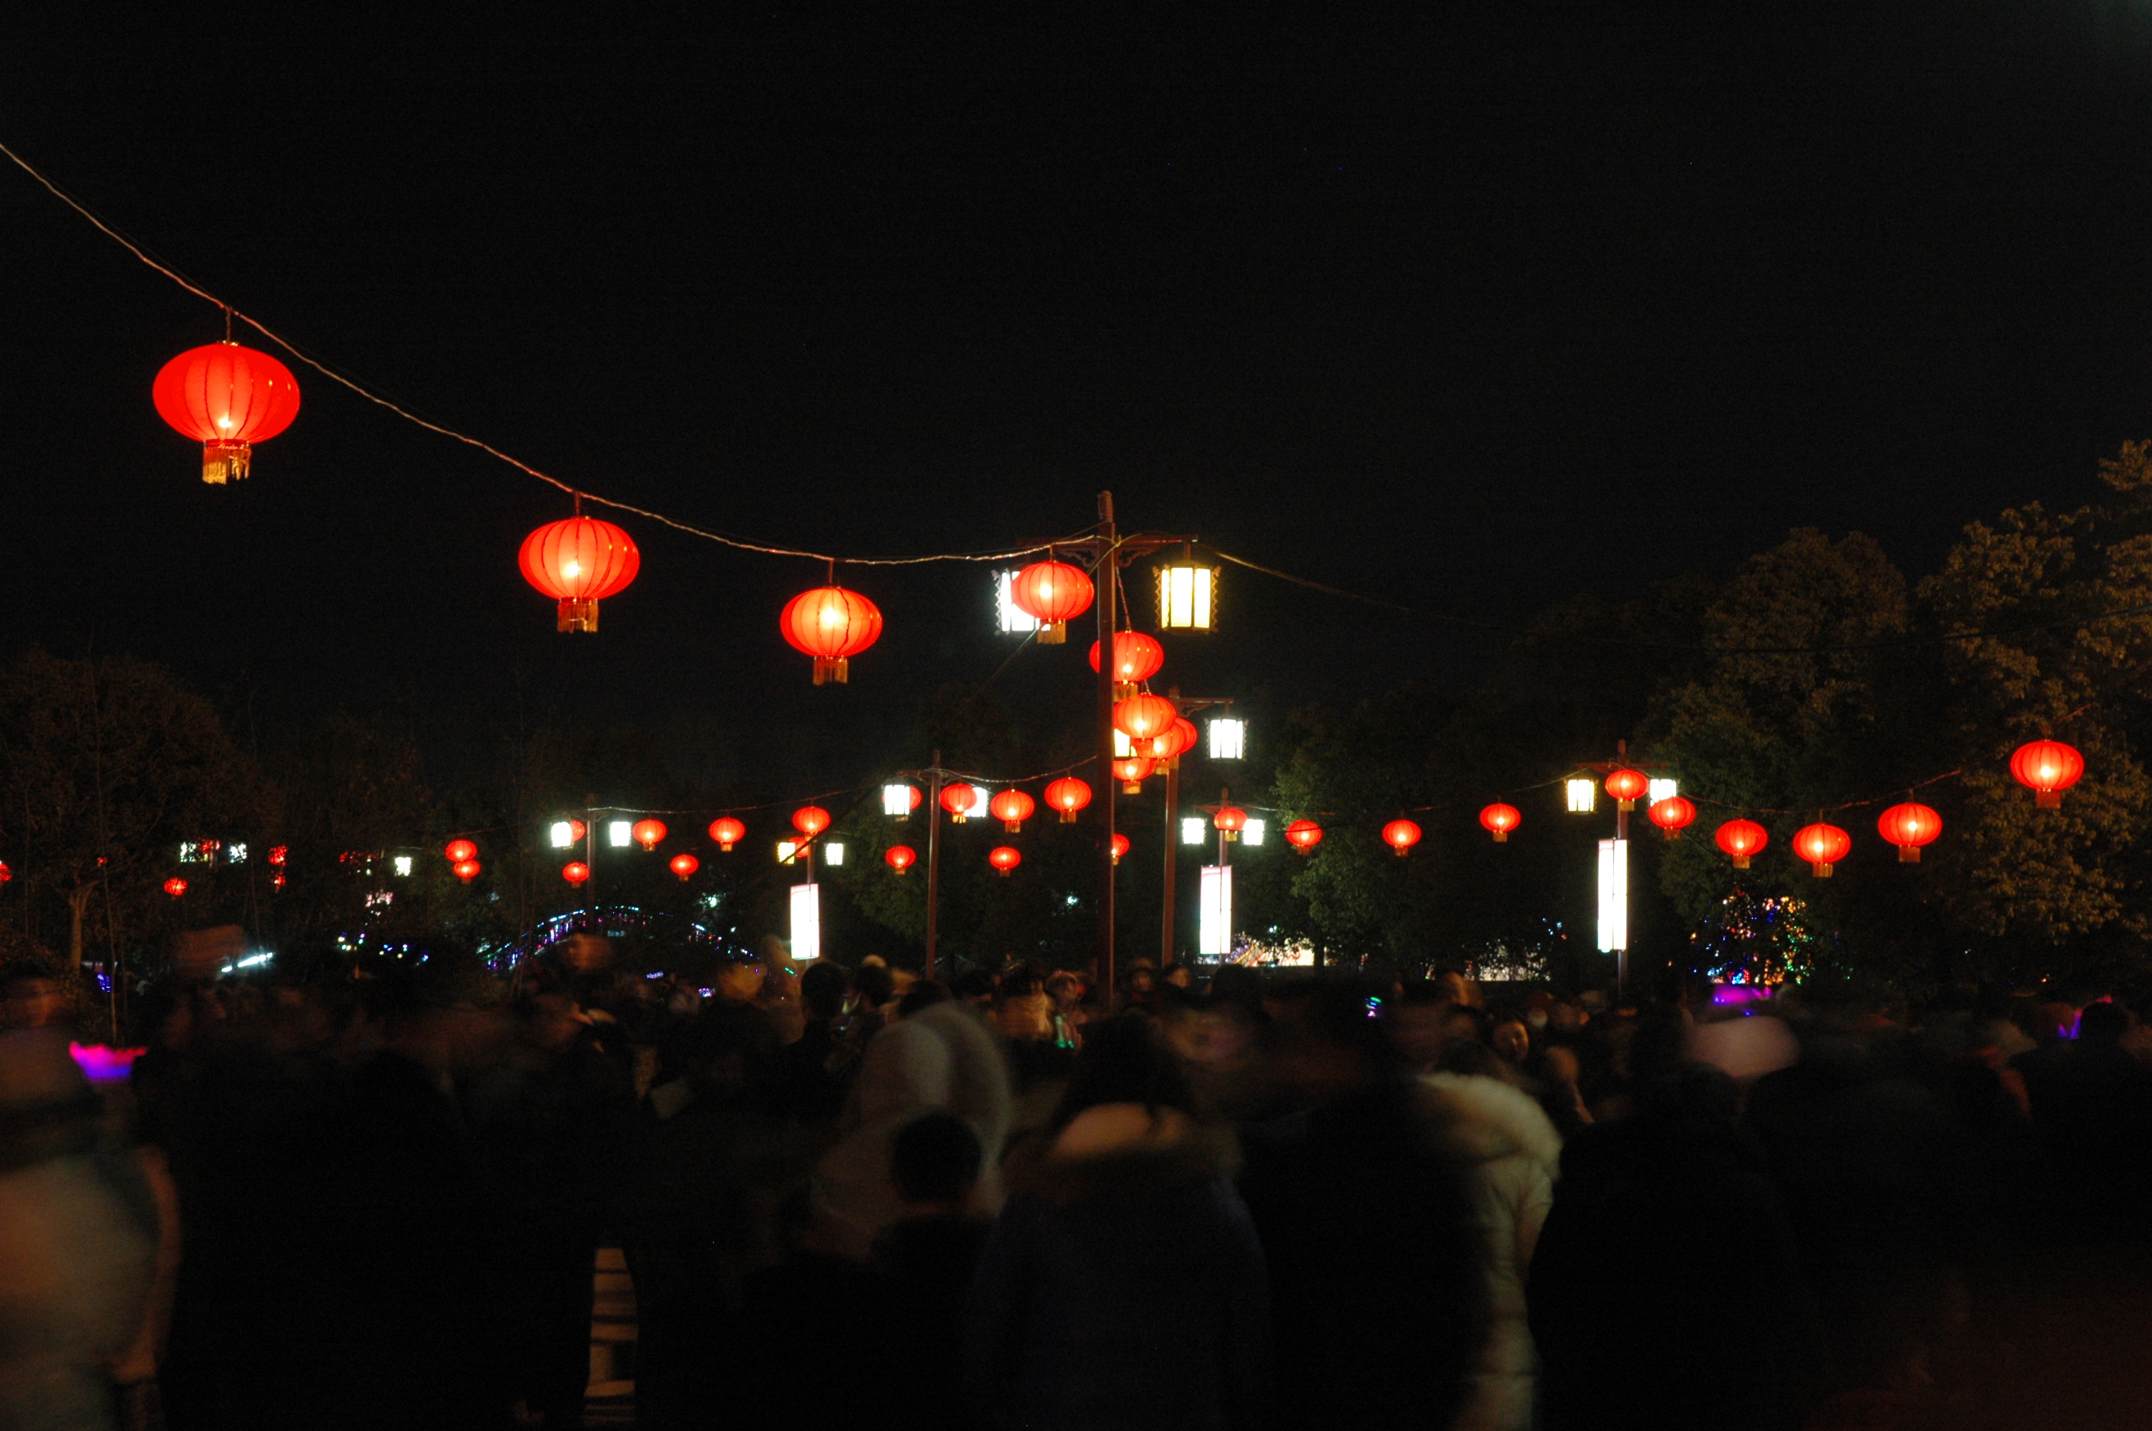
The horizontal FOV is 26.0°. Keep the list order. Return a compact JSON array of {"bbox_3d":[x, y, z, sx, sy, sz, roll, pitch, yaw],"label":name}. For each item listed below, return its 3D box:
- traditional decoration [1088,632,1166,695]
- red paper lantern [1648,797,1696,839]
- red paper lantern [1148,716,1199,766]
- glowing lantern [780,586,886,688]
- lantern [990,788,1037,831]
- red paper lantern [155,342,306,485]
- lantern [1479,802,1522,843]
[{"bbox_3d":[0.386,-0.368,34.870,0.560,0.526,0.560,0,-4,0],"label":"traditional decoration"},{"bbox_3d":[7.251,1.252,56.630,0.560,0.526,0.560,0,-4,0],"label":"red paper lantern"},{"bbox_3d":[1.168,0.315,56.292,0.640,0.614,0.640,0,-3,0],"label":"red paper lantern"},{"bbox_3d":[-1.340,-0.446,25.600,0.560,0.526,0.560,0,-4,0],"label":"glowing lantern"},{"bbox_3d":[-0.916,1.382,67.166,0.640,0.614,0.640,0,-3,0],"label":"lantern"},{"bbox_3d":[-3.700,-1.322,20.311,0.640,0.614,0.640,0,-3,0],"label":"red paper lantern"},{"bbox_3d":[5.863,1.487,64.380,0.560,0.526,0.560,0,-4,0],"label":"lantern"}]

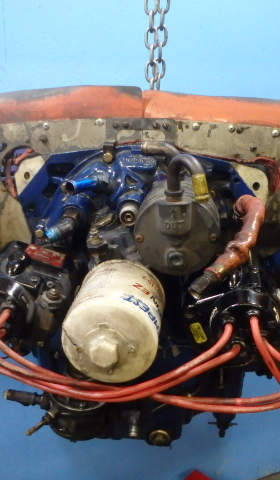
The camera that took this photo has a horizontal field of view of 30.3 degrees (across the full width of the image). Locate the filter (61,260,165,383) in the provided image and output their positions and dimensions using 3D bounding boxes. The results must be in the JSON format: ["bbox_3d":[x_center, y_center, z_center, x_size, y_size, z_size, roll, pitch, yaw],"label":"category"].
[{"bbox_3d":[-0.026,0.086,0.534,0.095,0.095,0.112,3,24,7],"label":"filter"}]

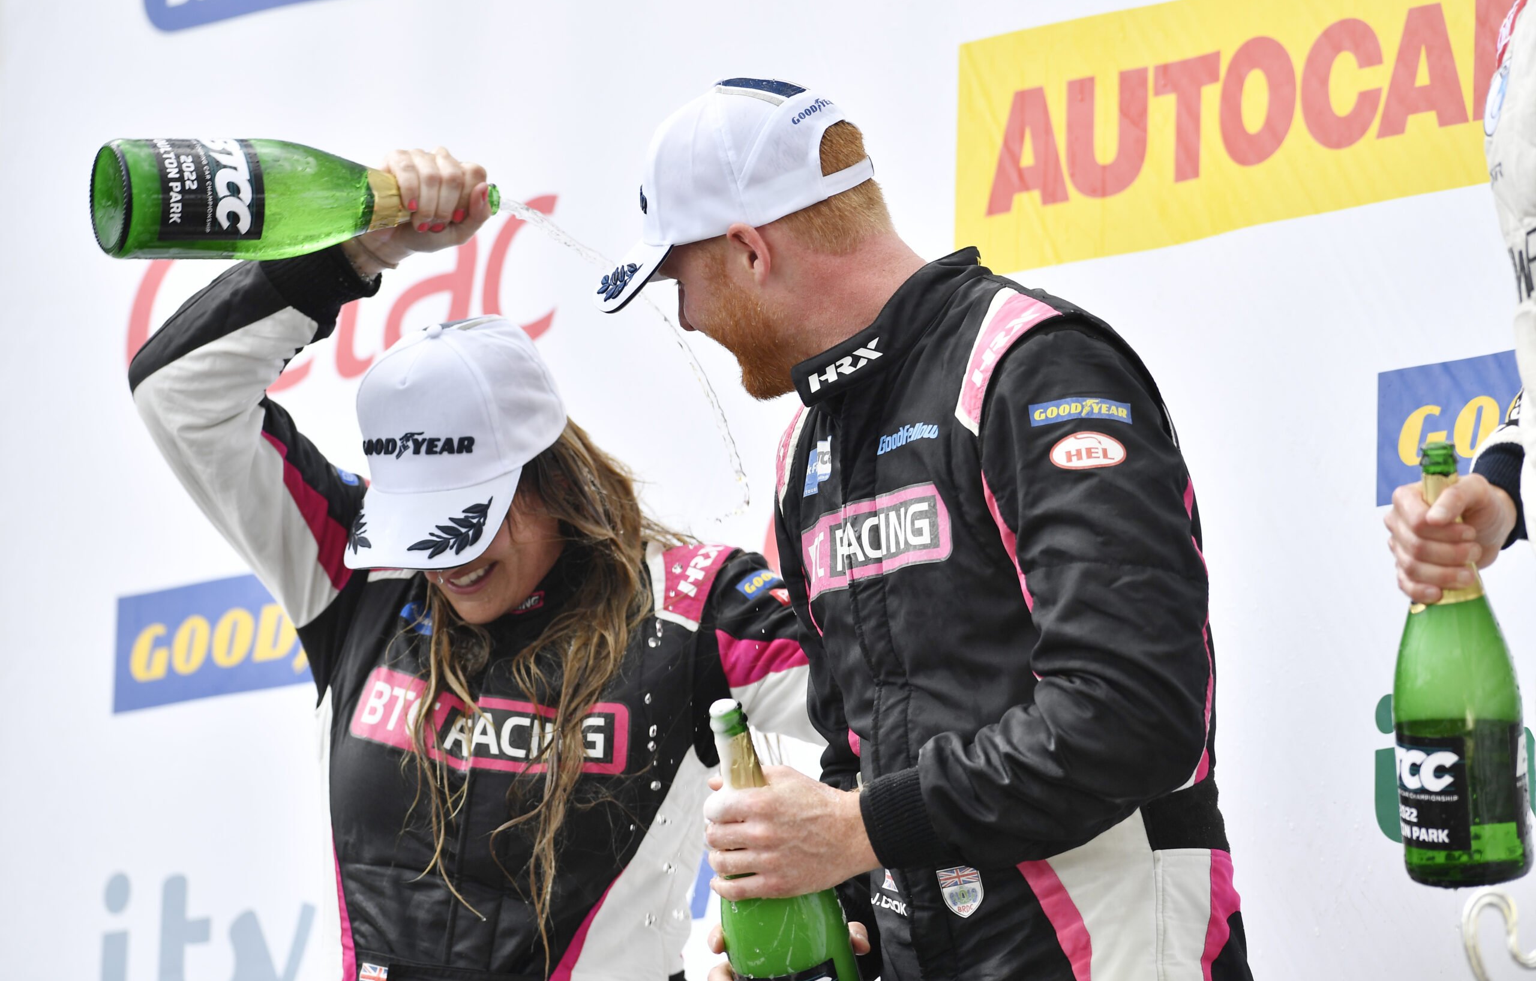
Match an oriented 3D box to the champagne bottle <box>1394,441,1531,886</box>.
[{"bbox_3d":[0.587,0.145,10.963,0.112,0.374,0.112,2,11,37],"label":"champagne bottle"}]

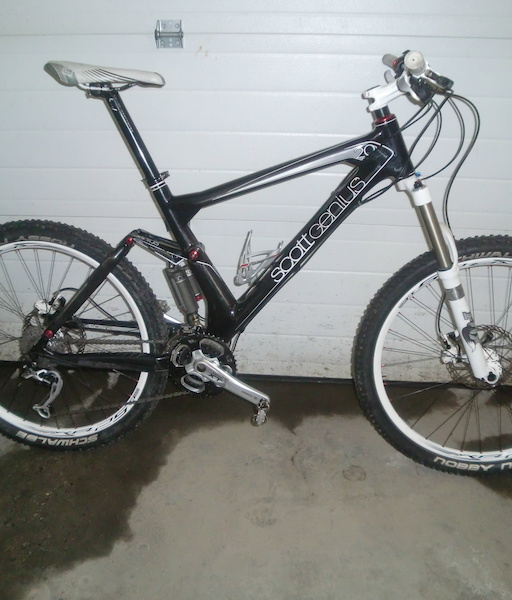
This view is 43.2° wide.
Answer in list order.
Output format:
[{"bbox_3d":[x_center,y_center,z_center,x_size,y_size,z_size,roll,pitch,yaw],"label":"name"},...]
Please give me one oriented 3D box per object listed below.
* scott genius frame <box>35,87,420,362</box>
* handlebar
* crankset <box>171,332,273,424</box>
[{"bbox_3d":[-0.106,-0.151,1.577,0.940,0.687,0.160,2,20,5],"label":"scott genius frame"},{"bbox_3d":[0.317,-0.479,1.419,0.160,0.133,0.670,2,20,5],"label":"handlebar"},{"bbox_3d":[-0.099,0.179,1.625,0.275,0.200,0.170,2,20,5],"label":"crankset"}]

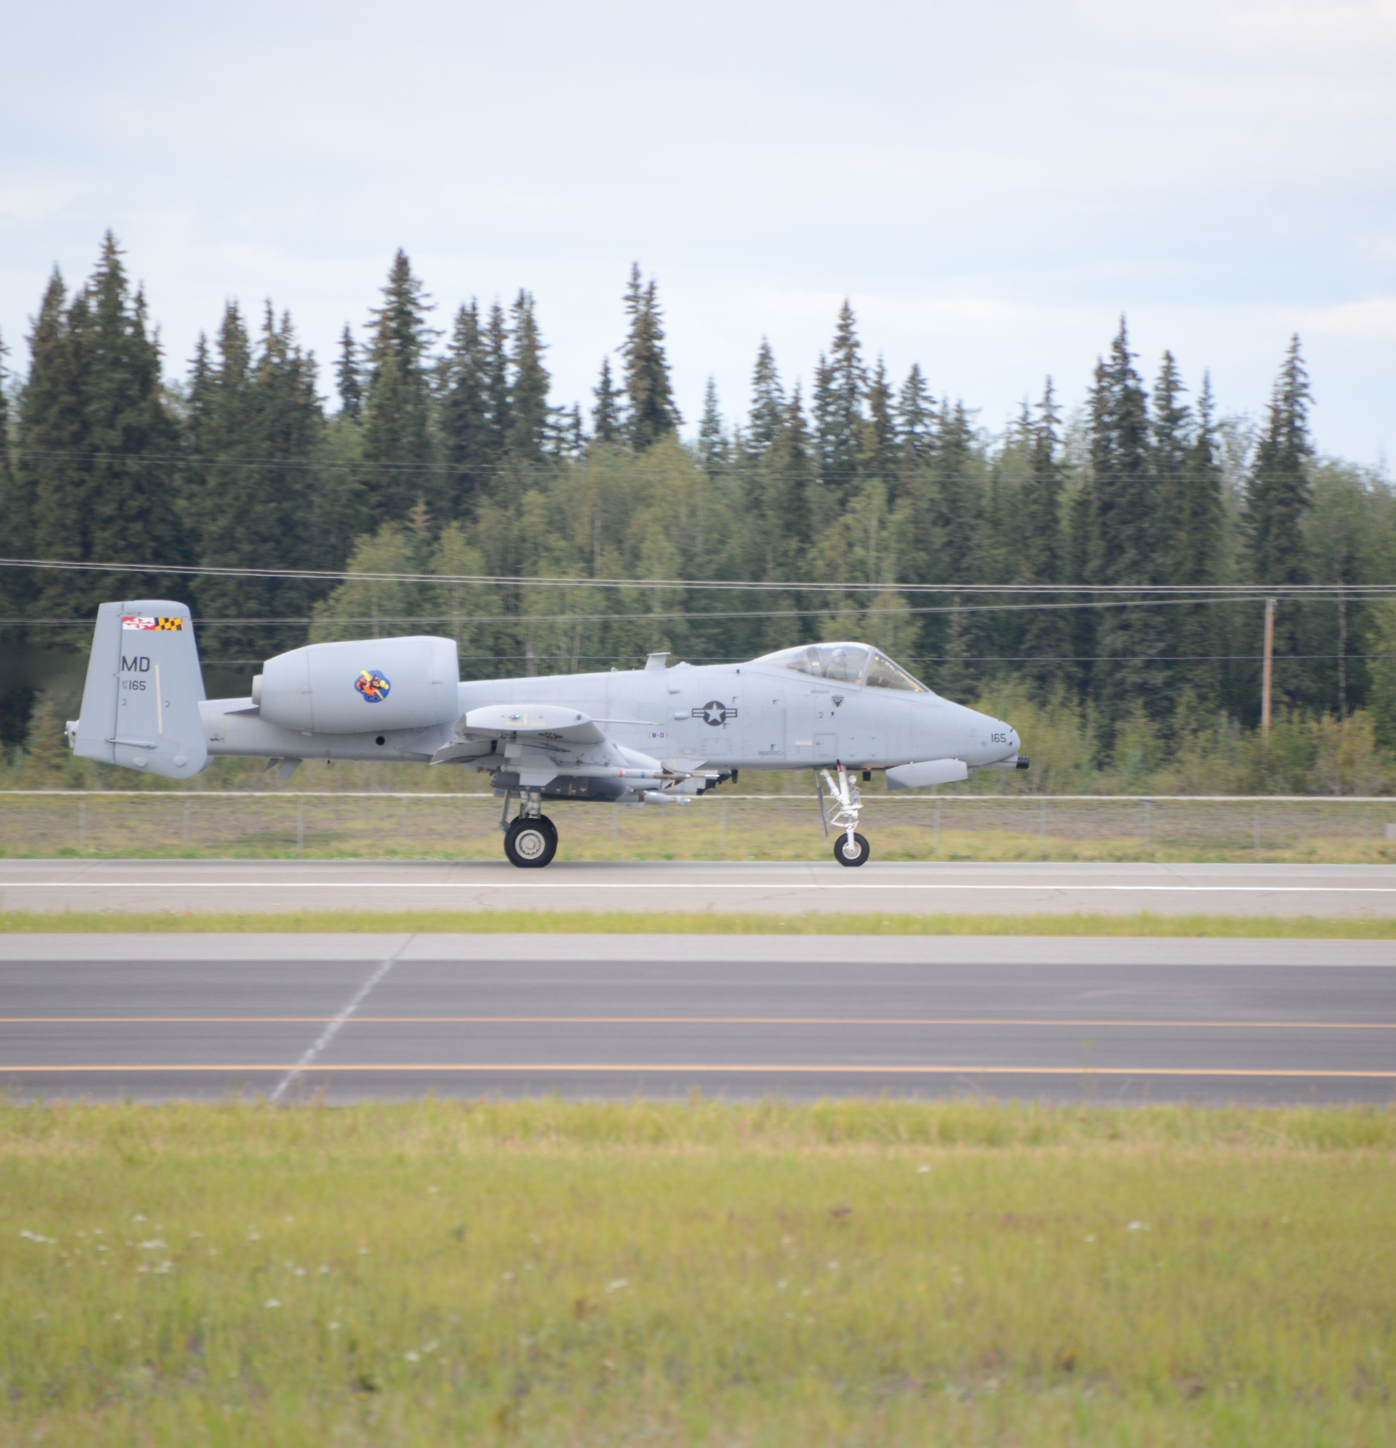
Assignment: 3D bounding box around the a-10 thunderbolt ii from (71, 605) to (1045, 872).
[{"bbox_3d":[-2.534,0.171,304.500,16.260,4.470,17.530,0,0,-1],"label":"a-10 thunderbolt ii"}]

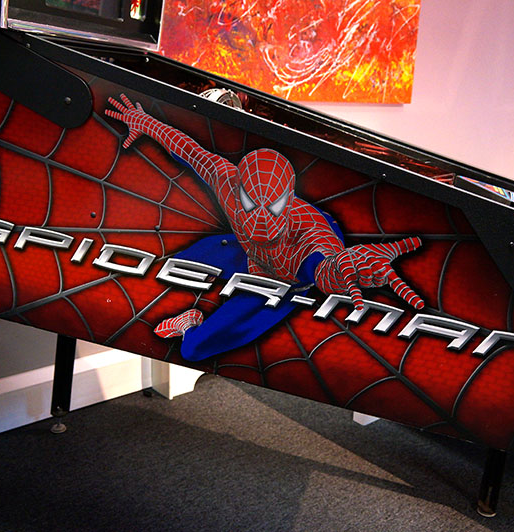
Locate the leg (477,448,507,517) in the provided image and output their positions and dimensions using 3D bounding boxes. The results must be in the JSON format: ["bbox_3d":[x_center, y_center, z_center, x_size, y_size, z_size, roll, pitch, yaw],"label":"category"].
[{"bbox_3d":[0.663,0.336,1.624,0.062,0.720,0.062,9,16,15],"label":"leg"}]

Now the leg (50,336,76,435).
[{"bbox_3d":[-0.587,0.186,1.960,0.062,0.755,0.062,15,17,13],"label":"leg"}]

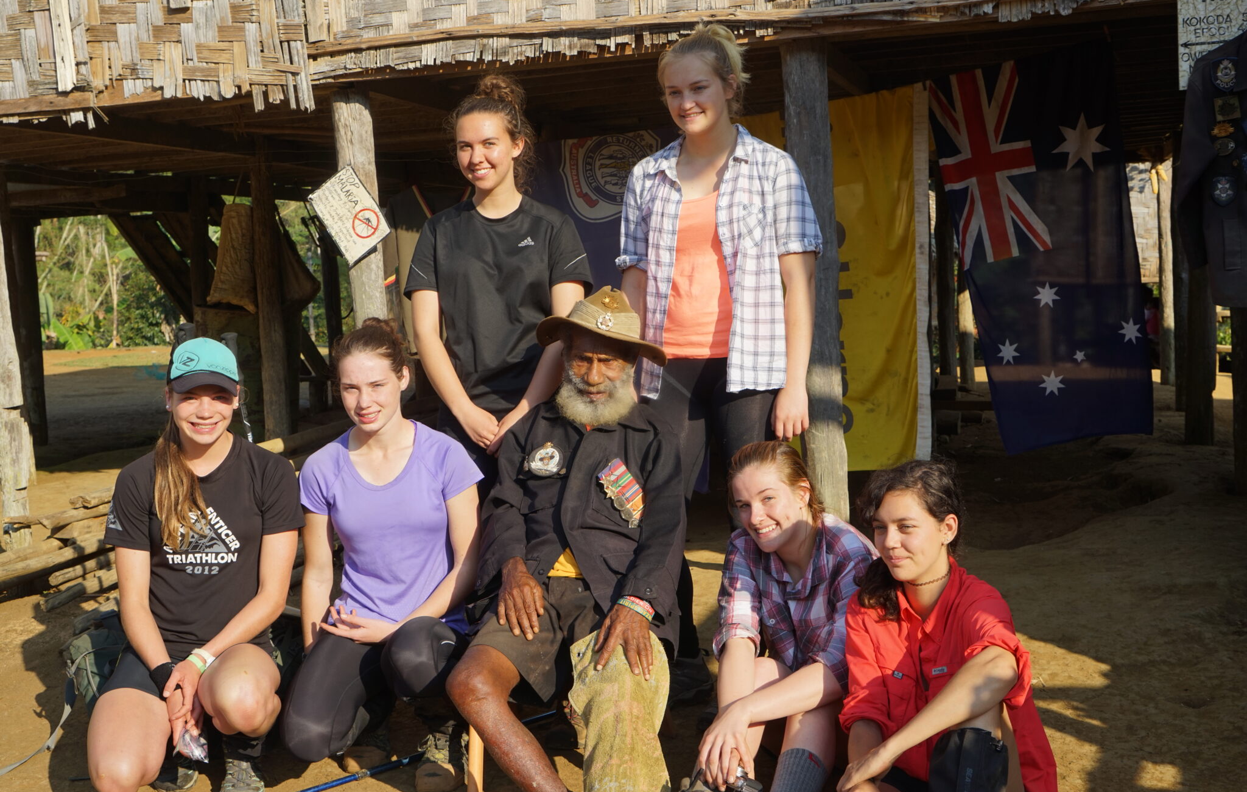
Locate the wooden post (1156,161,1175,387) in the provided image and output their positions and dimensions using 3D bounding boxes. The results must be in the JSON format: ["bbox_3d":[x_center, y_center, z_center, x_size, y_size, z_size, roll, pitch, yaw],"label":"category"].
[{"bbox_3d":[4.036,-0.904,10.835,0.115,1.666,0.115,-1,6,18],"label":"wooden post"}]

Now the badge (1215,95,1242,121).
[{"bbox_3d":[1.774,-0.845,4.270,0.074,0.073,0.010,-1,6,16],"label":"badge"}]

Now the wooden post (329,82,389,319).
[{"bbox_3d":[-0.998,-0.287,5.808,0.150,1.846,0.150,-3,6,18],"label":"wooden post"}]

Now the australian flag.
[{"bbox_3d":[1.855,-0.654,6.450,0.950,1.780,0.120,-1,6,18],"label":"australian flag"}]

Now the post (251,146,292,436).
[{"bbox_3d":[-2.290,-0.648,9.472,0.160,1.987,0.160,-1,6,18],"label":"post"}]

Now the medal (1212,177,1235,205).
[{"bbox_3d":[1.764,-0.602,4.270,0.077,0.088,0.012,-1,6,16],"label":"medal"}]

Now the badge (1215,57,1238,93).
[{"bbox_3d":[1.767,-0.942,4.270,0.082,0.103,0.012,-1,6,16],"label":"badge"}]

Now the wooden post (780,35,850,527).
[{"bbox_3d":[0.676,-0.296,5.068,0.155,1.856,0.155,-2,6,18],"label":"wooden post"}]

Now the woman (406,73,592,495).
[{"bbox_3d":[-0.285,-0.021,3.878,0.500,1.650,0.340,-1,6,12],"label":"woman"}]

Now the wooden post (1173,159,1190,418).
[{"bbox_3d":[3.572,-0.718,9.322,0.120,1.626,0.120,-1,6,18],"label":"wooden post"}]

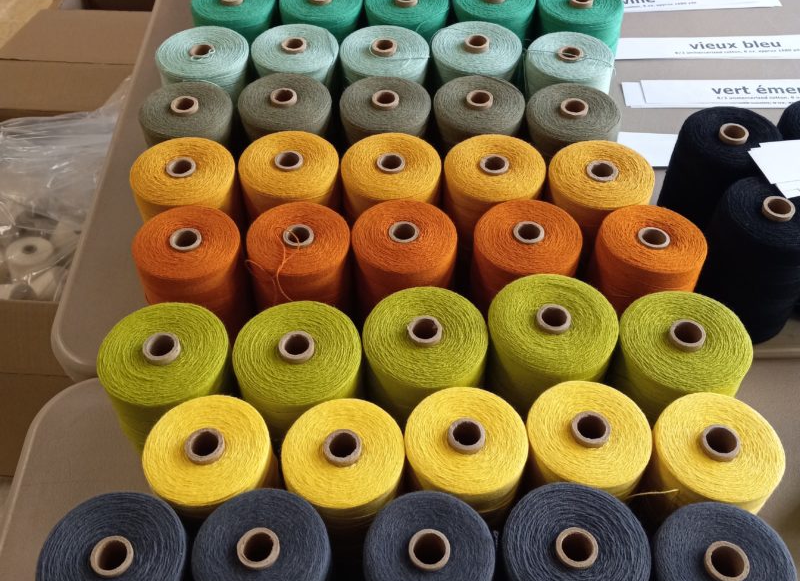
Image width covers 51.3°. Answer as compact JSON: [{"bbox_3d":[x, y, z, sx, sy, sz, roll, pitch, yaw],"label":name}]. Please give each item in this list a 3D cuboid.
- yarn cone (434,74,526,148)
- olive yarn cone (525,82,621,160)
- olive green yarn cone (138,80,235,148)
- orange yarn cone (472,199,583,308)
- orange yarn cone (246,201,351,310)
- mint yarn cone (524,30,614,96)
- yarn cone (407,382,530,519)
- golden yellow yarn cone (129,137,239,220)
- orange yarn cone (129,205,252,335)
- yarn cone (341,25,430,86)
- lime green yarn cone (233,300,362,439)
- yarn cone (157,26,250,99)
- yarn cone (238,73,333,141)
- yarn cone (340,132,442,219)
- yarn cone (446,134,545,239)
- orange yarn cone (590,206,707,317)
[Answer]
[{"bbox_3d":[0.065,-0.117,0.704,0.074,0.109,0.074,-2,49,0],"label":"yarn cone"},{"bbox_3d":[0.137,-0.107,0.694,0.074,0.110,0.074,-2,48,0],"label":"olive yarn cone"},{"bbox_3d":[-0.171,-0.114,0.707,0.076,0.109,0.076,-2,49,0],"label":"olive green yarn cone"},{"bbox_3d":[0.087,-0.004,0.596,0.073,0.104,0.073,-1,49,0],"label":"orange yarn cone"},{"bbox_3d":[-0.067,-0.002,0.597,0.070,0.104,0.070,-1,49,0],"label":"orange yarn cone"},{"bbox_3d":[0.146,-0.168,0.750,0.073,0.107,0.073,-2,48,0],"label":"mint yarn cone"},{"bbox_3d":[0.038,0.116,0.499,0.068,0.108,0.068,-2,48,0],"label":"yarn cone"},{"bbox_3d":[-0.158,-0.055,0.644,0.076,0.104,0.076,-1,49,0],"label":"golden yellow yarn cone"},{"bbox_3d":[-0.144,0.001,0.602,0.073,0.110,0.073,-2,48,0],"label":"orange yarn cone"},{"bbox_3d":[-0.012,-0.173,0.754,0.078,0.109,0.078,-2,49,0],"label":"yarn cone"},{"bbox_3d":[-0.061,0.067,0.535,0.077,0.104,0.077,-1,49,0],"label":"lime green yarn cone"},{"bbox_3d":[-0.170,-0.172,0.757,0.082,0.109,0.082,-2,49,0],"label":"yarn cone"},{"bbox_3d":[-0.091,-0.119,0.707,0.075,0.111,0.075,-2,48,0],"label":"yarn cone"},{"bbox_3d":[-0.006,-0.059,0.655,0.074,0.108,0.074,-2,48,0],"label":"yarn cone"},{"bbox_3d":[0.071,-0.058,0.651,0.074,0.109,0.074,-2,48,0],"label":"yarn cone"},{"bbox_3d":[0.171,-0.001,0.600,0.072,0.109,0.072,-2,48,0],"label":"orange yarn cone"}]

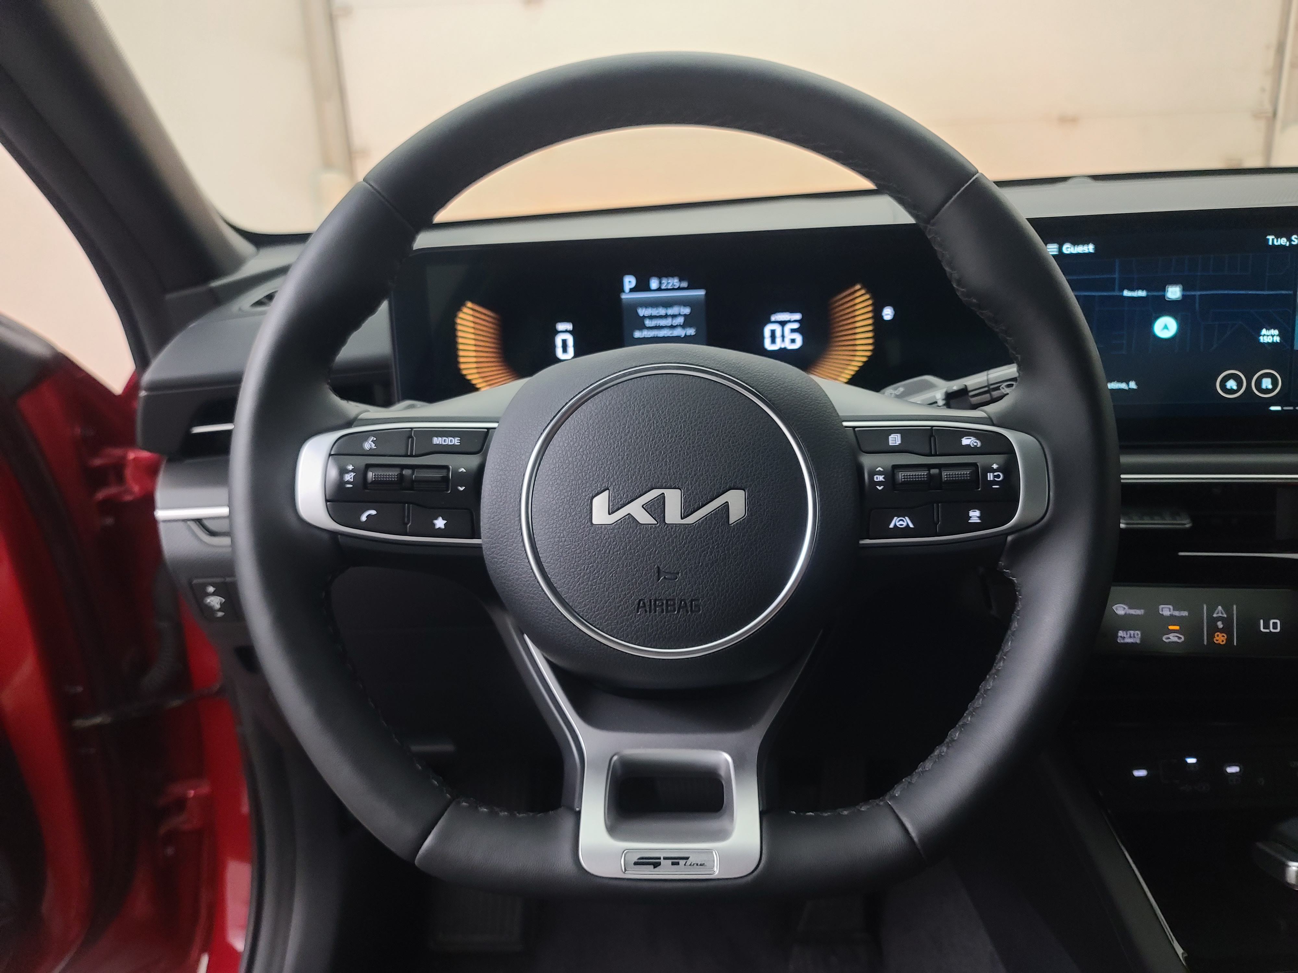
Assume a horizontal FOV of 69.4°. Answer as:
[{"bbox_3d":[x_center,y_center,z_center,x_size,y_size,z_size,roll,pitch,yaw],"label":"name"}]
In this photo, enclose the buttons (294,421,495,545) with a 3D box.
[{"bbox_3d":[-0.104,-0.001,0.389,0.084,0.052,0.022,0,-7,0],"label":"buttons"}]

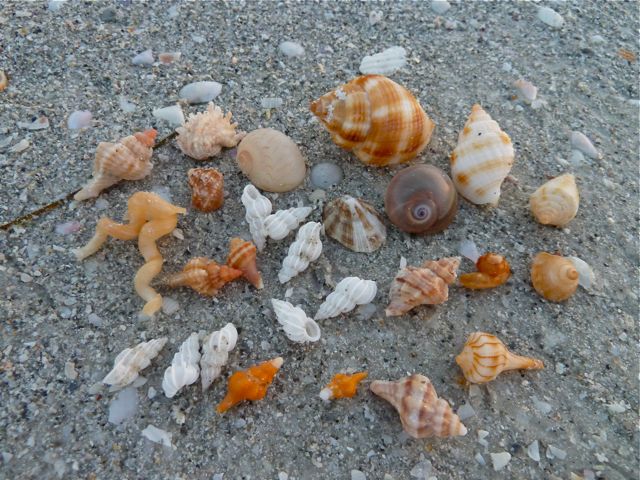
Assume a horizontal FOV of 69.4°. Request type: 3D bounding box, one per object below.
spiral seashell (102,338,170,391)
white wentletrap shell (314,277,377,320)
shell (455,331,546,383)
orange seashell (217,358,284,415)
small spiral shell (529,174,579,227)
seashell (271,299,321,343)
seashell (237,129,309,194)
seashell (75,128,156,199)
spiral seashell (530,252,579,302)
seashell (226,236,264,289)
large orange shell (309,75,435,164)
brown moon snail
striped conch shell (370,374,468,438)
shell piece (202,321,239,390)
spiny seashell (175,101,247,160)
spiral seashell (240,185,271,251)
[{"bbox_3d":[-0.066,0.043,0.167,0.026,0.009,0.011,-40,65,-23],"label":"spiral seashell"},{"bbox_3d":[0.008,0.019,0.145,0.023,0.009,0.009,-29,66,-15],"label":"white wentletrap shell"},{"bbox_3d":[0.052,0.035,0.134,0.025,0.013,0.015,5,62,2],"label":"shell"},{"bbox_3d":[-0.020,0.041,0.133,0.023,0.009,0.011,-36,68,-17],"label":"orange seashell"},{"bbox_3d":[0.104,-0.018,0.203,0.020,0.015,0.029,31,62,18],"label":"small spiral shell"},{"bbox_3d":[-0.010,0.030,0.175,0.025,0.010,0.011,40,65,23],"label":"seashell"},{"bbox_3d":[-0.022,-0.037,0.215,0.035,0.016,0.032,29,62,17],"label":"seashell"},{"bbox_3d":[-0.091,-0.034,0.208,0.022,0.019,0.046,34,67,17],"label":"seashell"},{"bbox_3d":[0.095,0.015,0.188,0.019,0.015,0.019,-15,62,-8],"label":"spiral seashell"},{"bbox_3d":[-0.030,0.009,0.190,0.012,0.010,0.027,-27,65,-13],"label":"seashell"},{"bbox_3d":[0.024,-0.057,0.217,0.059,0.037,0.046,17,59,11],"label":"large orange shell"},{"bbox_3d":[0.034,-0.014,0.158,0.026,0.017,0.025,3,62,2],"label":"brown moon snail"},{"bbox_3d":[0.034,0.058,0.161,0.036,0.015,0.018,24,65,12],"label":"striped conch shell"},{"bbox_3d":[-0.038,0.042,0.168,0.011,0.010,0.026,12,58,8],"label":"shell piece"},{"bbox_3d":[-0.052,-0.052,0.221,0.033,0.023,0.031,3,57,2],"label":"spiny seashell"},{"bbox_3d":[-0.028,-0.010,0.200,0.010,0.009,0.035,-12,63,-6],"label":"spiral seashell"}]

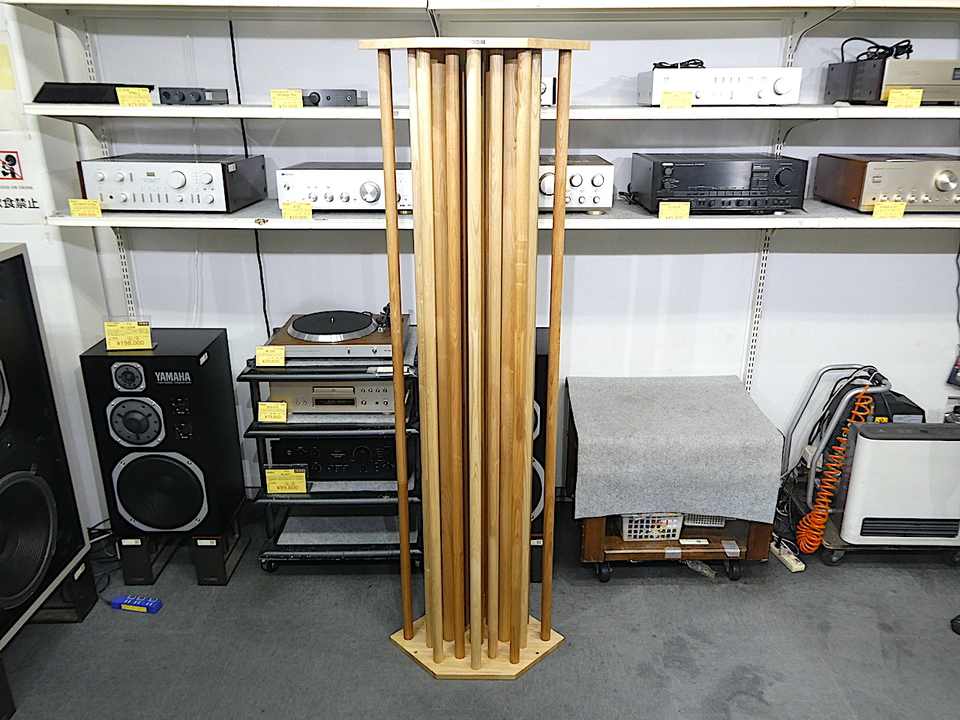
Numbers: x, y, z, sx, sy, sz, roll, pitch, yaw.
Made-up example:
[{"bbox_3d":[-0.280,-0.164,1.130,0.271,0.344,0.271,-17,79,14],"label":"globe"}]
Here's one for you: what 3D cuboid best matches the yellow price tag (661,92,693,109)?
[{"bbox_3d":[0.580,-0.765,2.125,0.092,0.054,0.012,0,2,0],"label":"yellow price tag"}]

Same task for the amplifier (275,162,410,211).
[{"bbox_3d":[-0.420,-0.588,2.454,0.438,0.137,0.375,0,19,0],"label":"amplifier"}]

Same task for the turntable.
[{"bbox_3d":[-0.487,-0.112,2.594,0.466,0.128,0.390,0,19,0],"label":"turntable"}]

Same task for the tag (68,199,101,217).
[{"bbox_3d":[-1.212,-0.466,2.217,0.092,0.054,0.012,0,2,0],"label":"tag"}]

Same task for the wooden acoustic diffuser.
[{"bbox_3d":[-0.010,0.072,2.017,0.556,1.758,0.323,0,19,0],"label":"wooden acoustic diffuser"}]

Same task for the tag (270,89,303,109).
[{"bbox_3d":[-0.567,-0.767,2.118,0.092,0.054,0.012,0,2,0],"label":"tag"}]

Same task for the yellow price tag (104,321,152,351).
[{"bbox_3d":[-1.154,-0.083,2.377,0.151,0.100,0.012,0,7,1],"label":"yellow price tag"}]

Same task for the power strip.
[{"bbox_3d":[1.141,0.722,2.720,0.050,0.032,0.215,-4,19,-12],"label":"power strip"}]

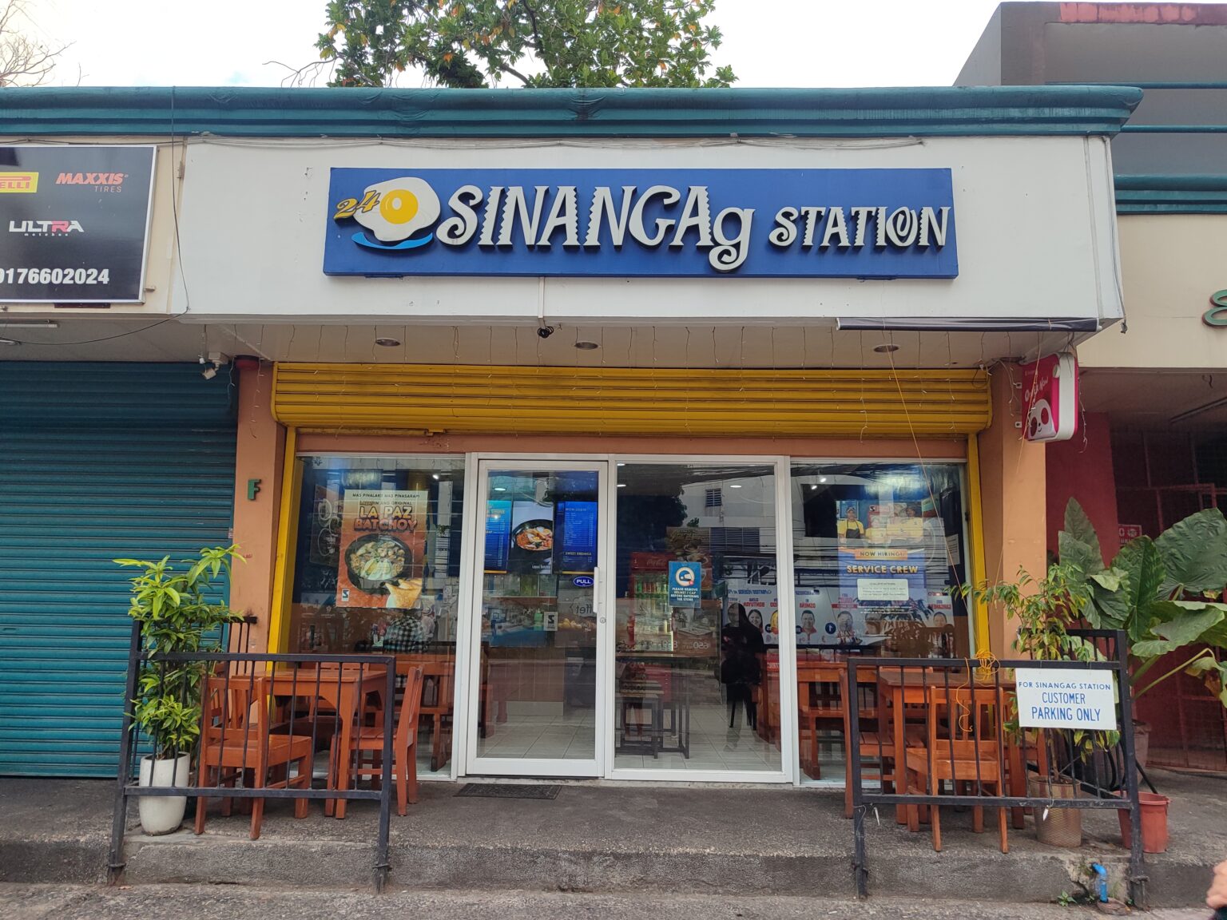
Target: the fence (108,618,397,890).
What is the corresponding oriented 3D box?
[{"bbox_3d":[-1.691,1.500,4.868,1.324,1.209,1.379,1,-10,1],"label":"fence"}]

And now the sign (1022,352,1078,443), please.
[{"bbox_3d":[2.708,-0.374,5.509,0.120,0.530,0.500,1,-2,1],"label":"sign"}]

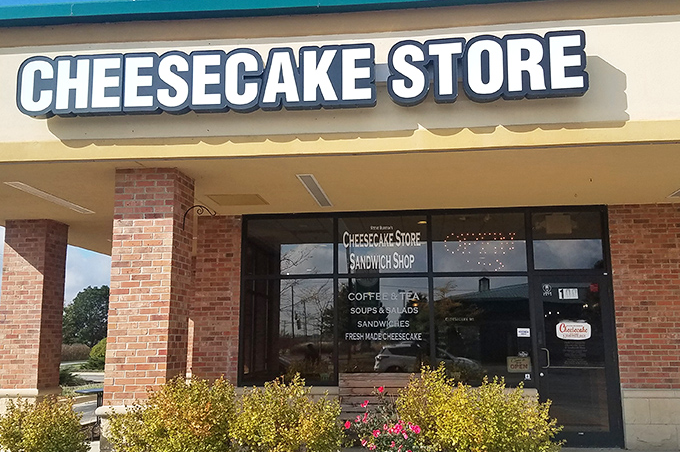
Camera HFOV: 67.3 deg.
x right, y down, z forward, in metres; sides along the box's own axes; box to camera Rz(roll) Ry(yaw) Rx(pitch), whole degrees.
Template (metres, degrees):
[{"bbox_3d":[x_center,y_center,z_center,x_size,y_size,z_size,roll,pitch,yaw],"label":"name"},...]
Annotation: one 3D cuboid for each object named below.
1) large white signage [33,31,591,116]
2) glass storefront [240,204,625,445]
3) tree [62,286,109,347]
[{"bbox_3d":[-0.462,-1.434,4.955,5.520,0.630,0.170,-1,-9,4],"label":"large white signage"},{"bbox_3d":[1.113,1.308,6.874,4.979,3.070,0.140,-1,-9,4],"label":"glass storefront"},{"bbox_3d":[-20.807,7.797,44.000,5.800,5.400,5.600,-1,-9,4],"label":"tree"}]

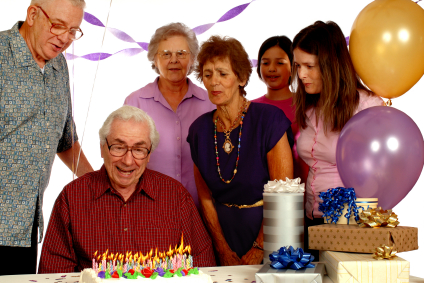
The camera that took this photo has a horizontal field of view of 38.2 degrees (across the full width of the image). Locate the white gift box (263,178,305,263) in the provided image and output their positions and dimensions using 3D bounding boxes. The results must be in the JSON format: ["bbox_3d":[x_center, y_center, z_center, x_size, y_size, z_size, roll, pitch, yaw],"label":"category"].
[{"bbox_3d":[0.219,0.254,1.860,0.127,0.282,0.127,0,-4,0],"label":"white gift box"}]

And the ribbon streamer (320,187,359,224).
[{"bbox_3d":[0.397,0.201,1.920,0.126,0.120,0.105,0,-4,6],"label":"ribbon streamer"}]

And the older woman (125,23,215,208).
[{"bbox_3d":[-0.168,0.339,2.580,0.450,1.680,0.300,0,-4,-7],"label":"older woman"}]

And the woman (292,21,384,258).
[{"bbox_3d":[0.455,0.363,2.240,0.440,1.590,0.400,-3,-5,37],"label":"woman"}]

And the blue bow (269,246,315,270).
[{"bbox_3d":[0.207,0.312,1.640,0.114,0.058,0.114,0,-4,0],"label":"blue bow"}]

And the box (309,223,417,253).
[{"bbox_3d":[0.484,0.303,1.945,0.271,0.068,0.232,-3,-5,36],"label":"box"}]

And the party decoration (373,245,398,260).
[{"bbox_3d":[0.471,0.298,1.660,0.065,0.040,0.065,0,-4,0],"label":"party decoration"}]

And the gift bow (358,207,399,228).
[{"bbox_3d":[0.517,0.234,1.900,0.113,0.062,0.113,0,-4,0],"label":"gift bow"}]

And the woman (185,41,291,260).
[{"bbox_3d":[0.102,0.384,2.270,0.420,1.560,0.350,-1,-4,20],"label":"woman"}]

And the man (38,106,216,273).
[{"bbox_3d":[-0.265,0.505,1.900,0.580,1.250,0.680,0,-4,-3],"label":"man"}]

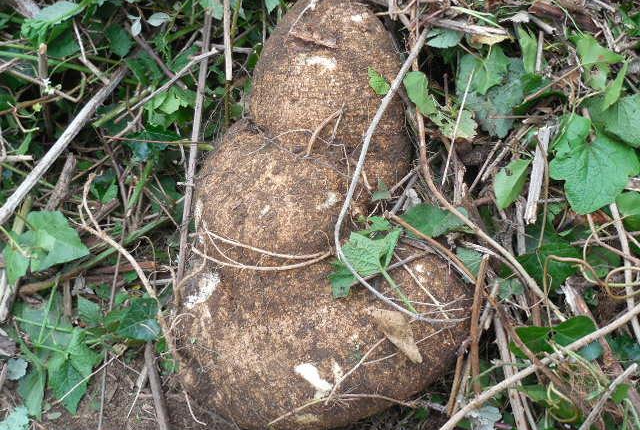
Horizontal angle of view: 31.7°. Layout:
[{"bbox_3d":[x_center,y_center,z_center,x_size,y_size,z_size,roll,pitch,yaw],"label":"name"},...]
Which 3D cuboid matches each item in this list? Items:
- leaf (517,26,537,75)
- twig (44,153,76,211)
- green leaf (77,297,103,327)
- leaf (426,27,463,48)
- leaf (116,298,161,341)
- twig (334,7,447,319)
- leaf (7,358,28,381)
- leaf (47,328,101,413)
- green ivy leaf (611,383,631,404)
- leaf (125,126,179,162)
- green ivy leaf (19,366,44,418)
[{"bbox_3d":[0.244,-0.196,1.334,0.028,0.015,0.066,6,64,-23],"label":"leaf"},{"bbox_3d":[-0.255,-0.032,1.107,0.012,0.014,0.071,17,61,9],"label":"twig"},{"bbox_3d":[-0.216,0.091,1.058,0.026,0.009,0.032,-18,65,-9],"label":"green leaf"},{"bbox_3d":[0.128,-0.182,1.156,0.038,0.009,0.026,-3,53,-2],"label":"leaf"},{"bbox_3d":[-0.167,0.096,1.039,0.042,0.016,0.045,11,64,6],"label":"leaf"},{"bbox_3d":[0.062,-0.042,1.024,0.100,0.050,0.311,0,63,0],"label":"twig"},{"bbox_3d":[-0.280,0.142,1.039,0.018,0.006,0.025,10,67,4],"label":"leaf"},{"bbox_3d":[-0.247,0.156,1.129,0.052,0.022,0.089,-7,66,-3],"label":"leaf"},{"bbox_3d":[0.273,0.161,1.019,0.016,0.007,0.021,-14,67,-6],"label":"green ivy leaf"},{"bbox_3d":[-0.190,-0.080,1.276,0.064,0.018,0.045,5,60,3],"label":"leaf"},{"bbox_3d":[-0.288,0.177,1.127,0.026,0.015,0.055,-26,59,9],"label":"green ivy leaf"}]

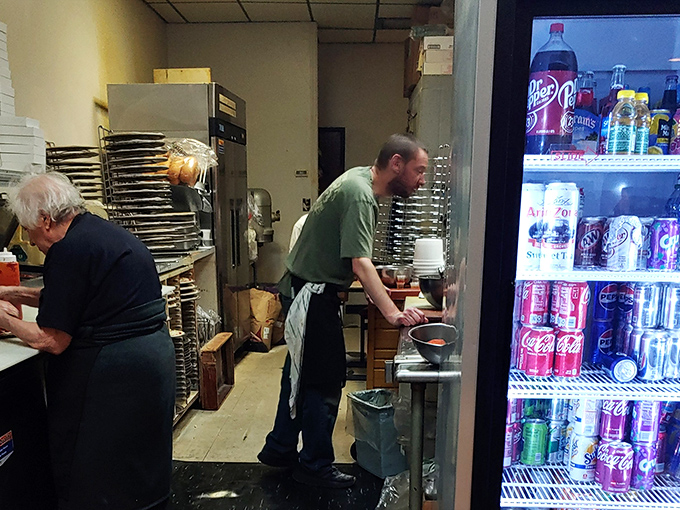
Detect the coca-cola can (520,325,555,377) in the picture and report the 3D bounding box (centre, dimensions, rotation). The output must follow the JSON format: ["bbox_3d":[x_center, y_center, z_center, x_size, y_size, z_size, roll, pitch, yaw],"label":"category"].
[{"bbox_3d":[0.534,0.257,1.310,0.066,0.122,0.066,0,10,0],"label":"coca-cola can"}]

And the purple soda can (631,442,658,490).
[{"bbox_3d":[0.807,0.553,1.314,0.066,0.122,0.066,1,7,2],"label":"purple soda can"}]

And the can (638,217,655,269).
[{"bbox_3d":[0.767,-0.033,1.257,0.066,0.122,0.066,1,9,3],"label":"can"}]

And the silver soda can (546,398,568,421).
[{"bbox_3d":[0.648,0.417,1.425,0.066,0.122,0.066,0,10,0],"label":"silver soda can"}]

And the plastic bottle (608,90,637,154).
[{"bbox_3d":[0.685,-0.313,1.183,0.057,0.153,0.057,1,9,3],"label":"plastic bottle"}]

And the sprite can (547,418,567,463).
[{"bbox_3d":[0.650,0.536,1.433,0.066,0.122,0.066,0,11,2],"label":"sprite can"}]

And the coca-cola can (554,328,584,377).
[{"bbox_3d":[0.614,0.258,1.311,0.066,0.122,0.066,0,11,2],"label":"coca-cola can"}]

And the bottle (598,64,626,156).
[{"bbox_3d":[0.677,-0.344,1.209,0.064,0.235,0.064,0,10,0],"label":"bottle"}]

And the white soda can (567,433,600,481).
[{"bbox_3d":[0.693,0.570,1.392,0.066,0.122,0.066,1,9,3],"label":"white soda can"}]

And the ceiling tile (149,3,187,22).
[{"bbox_3d":[-1.601,-2.253,4.572,0.205,0.020,0.550,0,10,0],"label":"ceiling tile"}]

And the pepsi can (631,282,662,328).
[{"bbox_3d":[0.836,0.133,1.328,0.066,0.122,0.066,1,7,2],"label":"pepsi can"}]

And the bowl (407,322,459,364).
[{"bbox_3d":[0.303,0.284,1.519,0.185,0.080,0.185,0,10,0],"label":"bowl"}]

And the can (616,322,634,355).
[{"bbox_3d":[0.831,0.242,1.409,0.066,0.122,0.066,1,7,2],"label":"can"}]

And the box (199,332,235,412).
[{"bbox_3d":[-0.773,0.735,3.137,0.095,0.372,0.355,1,9,3],"label":"box"}]

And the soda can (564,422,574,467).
[{"bbox_3d":[0.686,0.540,1.416,0.066,0.122,0.066,0,10,0],"label":"soda can"}]

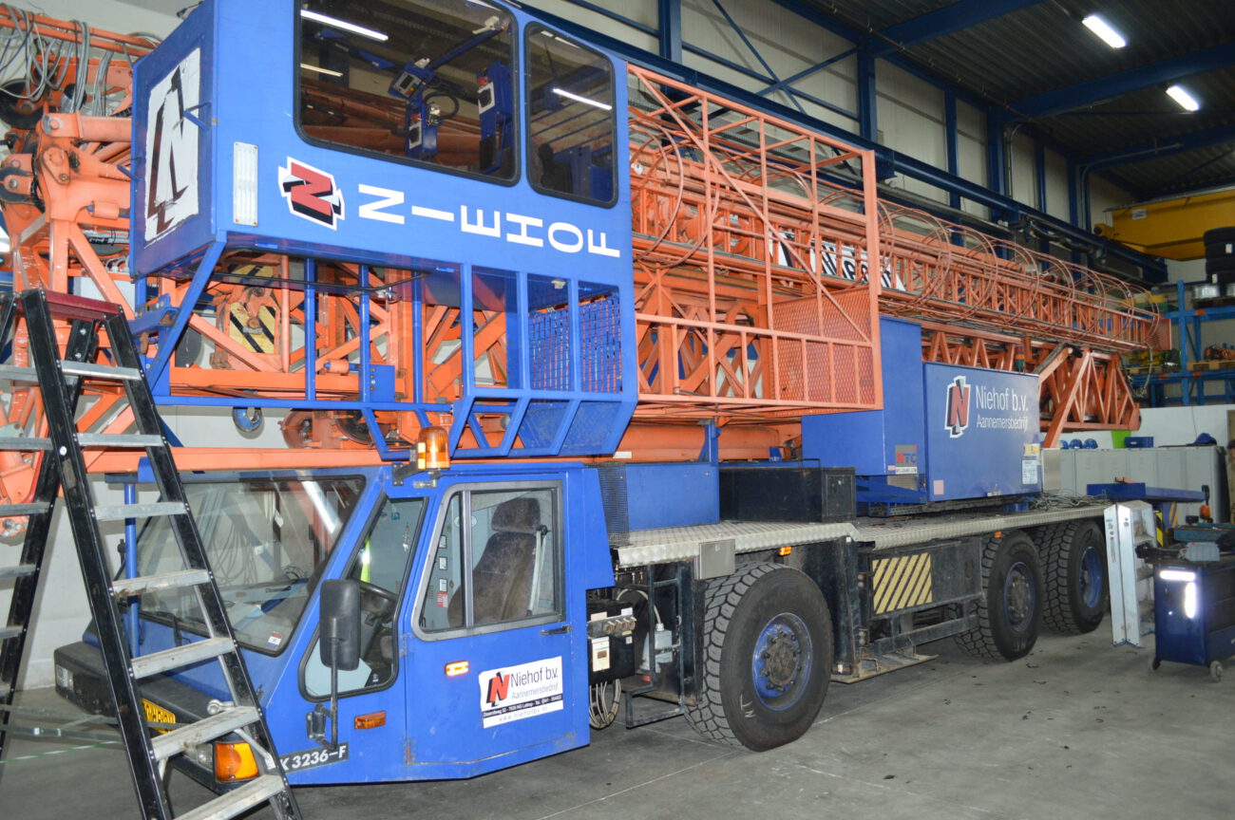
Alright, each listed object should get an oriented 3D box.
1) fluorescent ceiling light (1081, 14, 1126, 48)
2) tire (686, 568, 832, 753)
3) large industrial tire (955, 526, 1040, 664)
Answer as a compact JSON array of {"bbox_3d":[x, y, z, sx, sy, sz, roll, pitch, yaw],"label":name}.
[{"bbox_3d":[8.540,-6.600,16.200,1.530,0.110,0.180,2,-5,-43],"label":"fluorescent ceiling light"},{"bbox_3d":[0.889,1.566,5.966,1.140,1.120,0.420,2,-5,-43],"label":"tire"},{"bbox_3d":[3.385,1.641,8.279,1.140,1.120,0.420,2,-5,-43],"label":"large industrial tire"}]

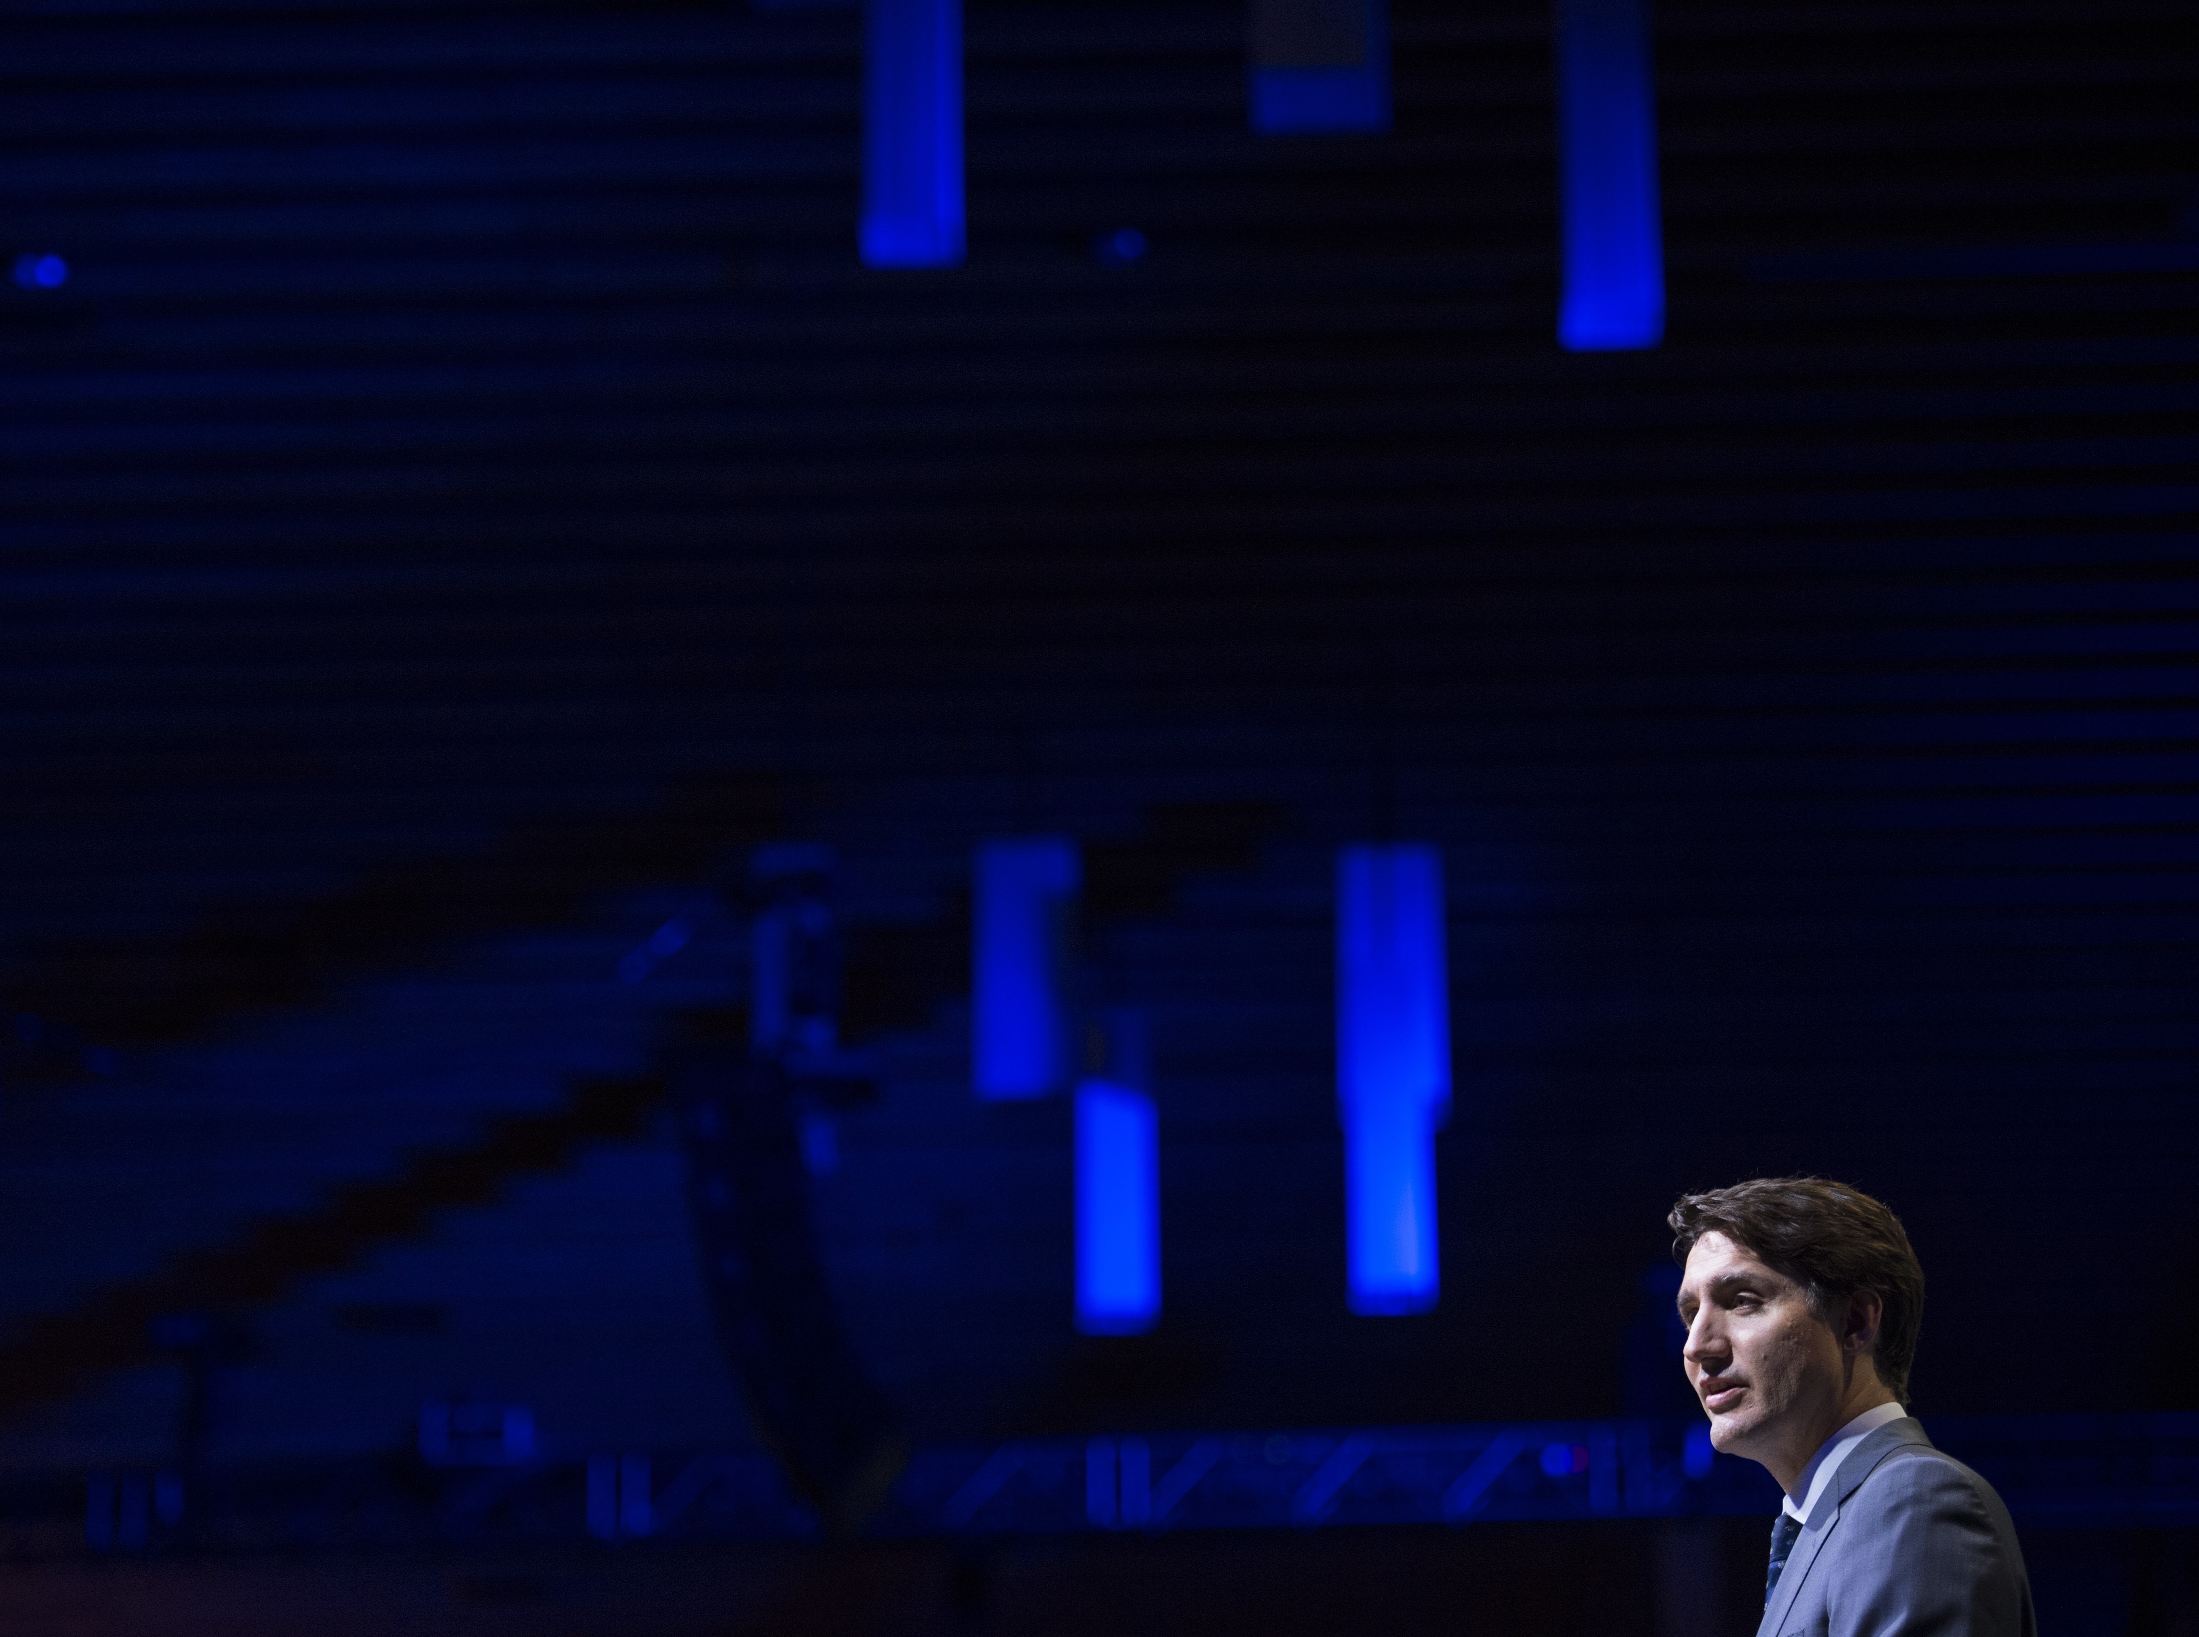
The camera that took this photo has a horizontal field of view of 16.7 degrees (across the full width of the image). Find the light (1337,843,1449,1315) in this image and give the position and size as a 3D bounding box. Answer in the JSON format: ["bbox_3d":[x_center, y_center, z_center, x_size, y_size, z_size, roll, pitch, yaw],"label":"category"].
[{"bbox_3d":[0.802,0.710,20.500,0.270,1.250,0.270,-3,-16,7],"label":"light"}]

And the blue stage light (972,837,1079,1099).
[{"bbox_3d":[-0.212,0.429,21.500,0.270,0.690,0.270,-3,-16,6],"label":"blue stage light"}]

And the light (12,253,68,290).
[{"bbox_3d":[-3.031,-1.564,21.500,0.170,0.130,0.160,1,-16,-6],"label":"light"}]

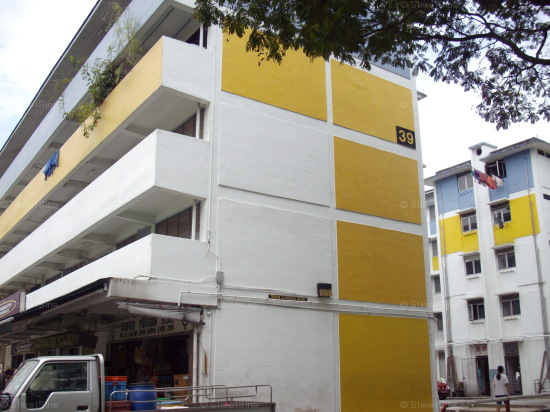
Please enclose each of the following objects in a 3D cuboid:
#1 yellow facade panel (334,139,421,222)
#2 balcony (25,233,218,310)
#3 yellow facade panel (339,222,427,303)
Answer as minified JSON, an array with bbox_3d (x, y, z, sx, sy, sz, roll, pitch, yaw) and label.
[{"bbox_3d":[3.347,-0.753,18.836,3.691,2.323,0.080,11,-20,-33],"label":"yellow facade panel"},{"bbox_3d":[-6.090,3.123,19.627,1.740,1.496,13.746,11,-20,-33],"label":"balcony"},{"bbox_3d":[3.353,1.829,18.080,3.691,2.307,0.080,11,-20,-33],"label":"yellow facade panel"}]

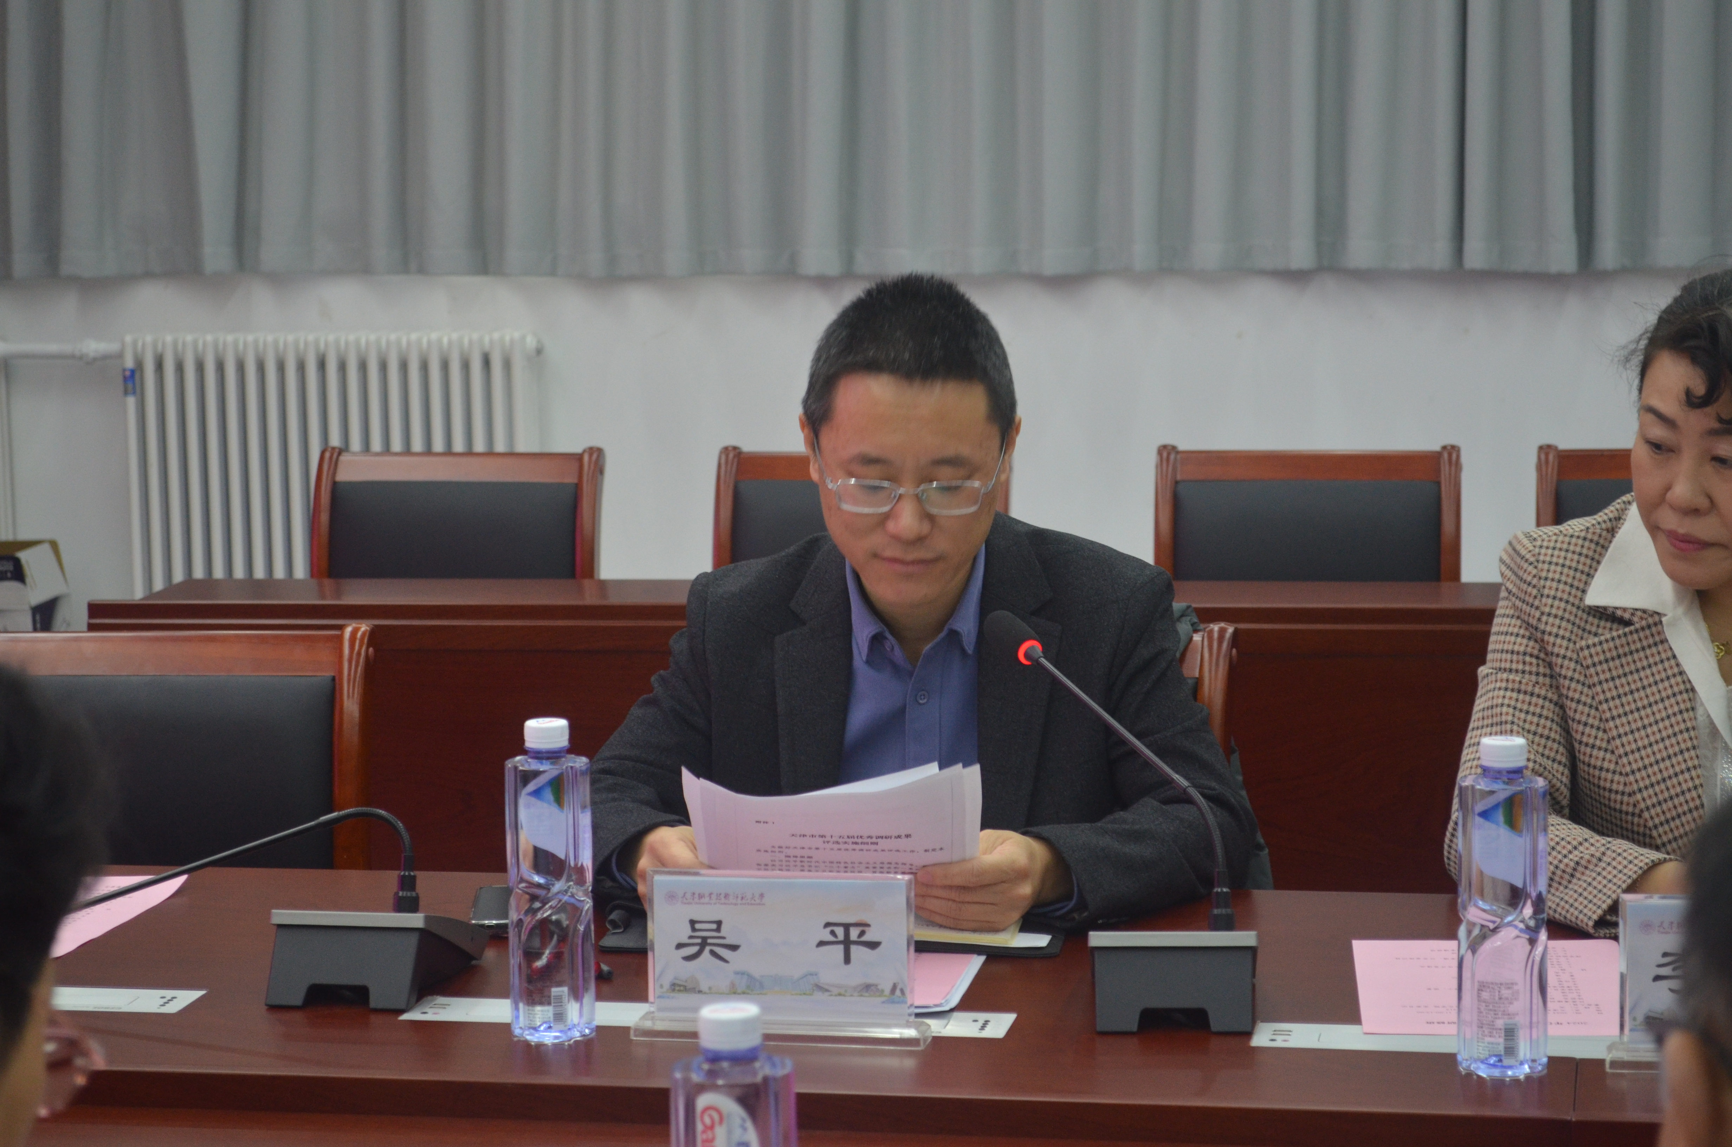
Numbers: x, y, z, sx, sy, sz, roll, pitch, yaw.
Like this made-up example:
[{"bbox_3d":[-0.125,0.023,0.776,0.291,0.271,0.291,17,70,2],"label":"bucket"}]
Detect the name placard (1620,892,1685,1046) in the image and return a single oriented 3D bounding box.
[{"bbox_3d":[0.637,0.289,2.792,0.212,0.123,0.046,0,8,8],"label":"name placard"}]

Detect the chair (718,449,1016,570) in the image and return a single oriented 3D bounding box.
[{"bbox_3d":[-0.065,0.309,5.809,0.540,0.940,0.580,1,8,16],"label":"chair"}]

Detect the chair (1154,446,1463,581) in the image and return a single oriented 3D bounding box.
[{"bbox_3d":[0.606,0.311,5.662,0.540,0.940,0.580,0,8,14],"label":"chair"}]

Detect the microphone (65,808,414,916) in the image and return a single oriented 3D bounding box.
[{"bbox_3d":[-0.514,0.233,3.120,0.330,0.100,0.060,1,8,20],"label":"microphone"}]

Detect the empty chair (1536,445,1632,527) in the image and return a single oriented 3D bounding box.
[{"bbox_3d":[1.176,0.314,5.538,0.540,0.940,0.580,0,8,9],"label":"empty chair"}]

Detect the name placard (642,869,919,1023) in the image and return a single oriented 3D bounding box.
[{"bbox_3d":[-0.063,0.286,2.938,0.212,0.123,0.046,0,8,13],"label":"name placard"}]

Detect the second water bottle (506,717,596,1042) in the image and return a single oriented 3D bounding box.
[{"bbox_3d":[-0.238,0.230,2.952,0.064,0.240,0.064,-2,8,-5],"label":"second water bottle"}]

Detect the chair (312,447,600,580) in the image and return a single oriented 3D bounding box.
[{"bbox_3d":[-0.697,0.304,5.947,0.540,0.940,0.580,1,8,18],"label":"chair"}]

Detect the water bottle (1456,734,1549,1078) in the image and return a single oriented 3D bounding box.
[{"bbox_3d":[0.450,0.235,2.783,0.064,0.240,0.064,0,8,9],"label":"water bottle"}]

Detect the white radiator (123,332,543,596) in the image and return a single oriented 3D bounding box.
[{"bbox_3d":[-1.098,-0.169,8.298,0.920,0.680,0.110,0,8,12],"label":"white radiator"}]

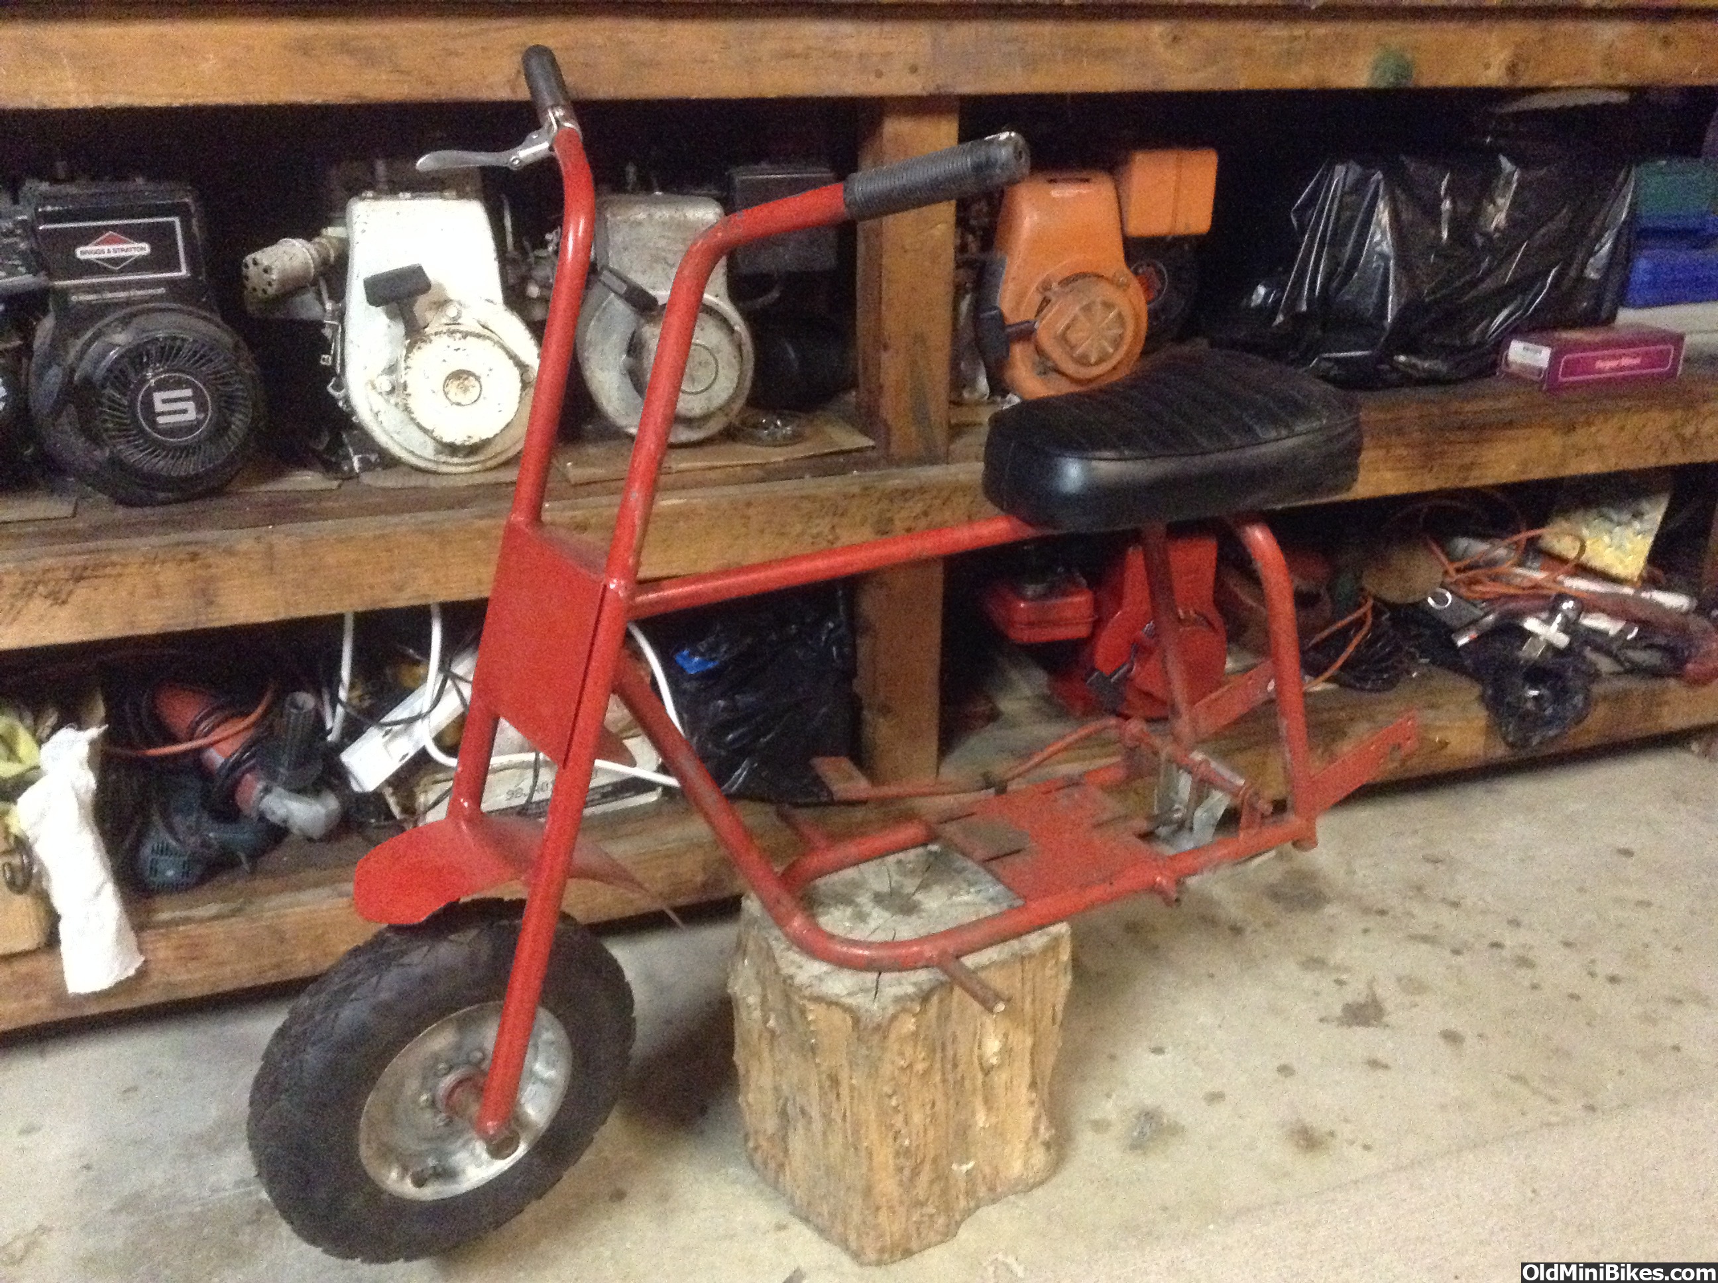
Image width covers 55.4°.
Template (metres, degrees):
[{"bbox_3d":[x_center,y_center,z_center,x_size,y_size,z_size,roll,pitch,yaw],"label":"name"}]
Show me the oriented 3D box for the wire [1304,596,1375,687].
[{"bbox_3d":[0.675,0.002,2.298,0.099,0.104,0.083,-7,23,-18],"label":"wire"}]

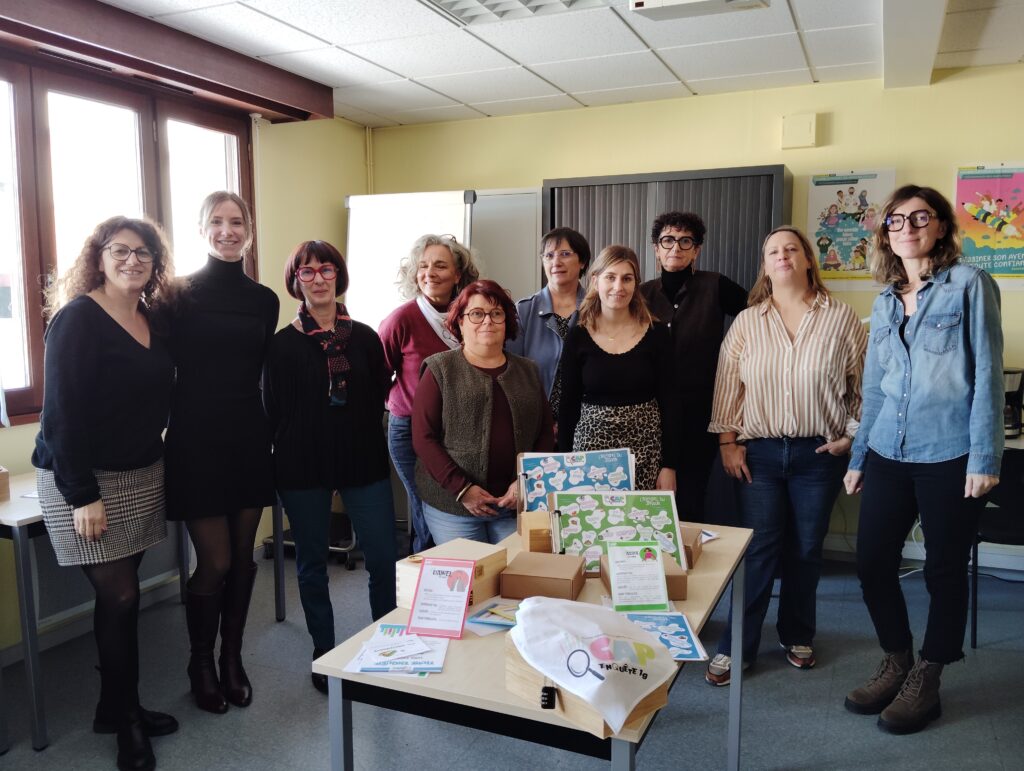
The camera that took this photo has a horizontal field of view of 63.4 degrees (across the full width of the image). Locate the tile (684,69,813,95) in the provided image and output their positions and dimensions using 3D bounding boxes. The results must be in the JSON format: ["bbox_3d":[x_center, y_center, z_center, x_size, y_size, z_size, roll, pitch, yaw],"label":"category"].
[{"bbox_3d":[1.176,-1.506,4.101,0.597,0.020,0.316,3,7,24],"label":"tile"}]

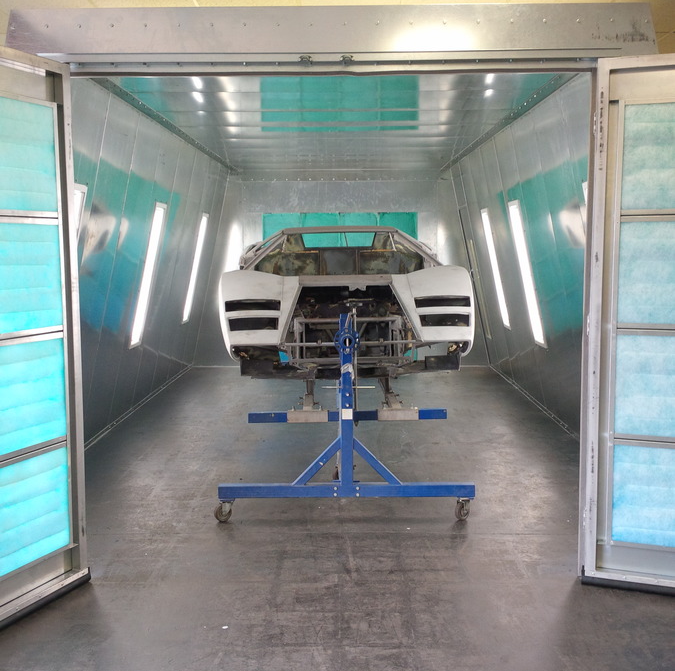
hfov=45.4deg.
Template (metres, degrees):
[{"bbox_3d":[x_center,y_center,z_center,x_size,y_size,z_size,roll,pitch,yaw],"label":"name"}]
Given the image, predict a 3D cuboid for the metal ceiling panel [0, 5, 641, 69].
[{"bbox_3d":[-0.020,-1.336,3.622,2.880,0.240,0.060,0,-1,1],"label":"metal ceiling panel"}]

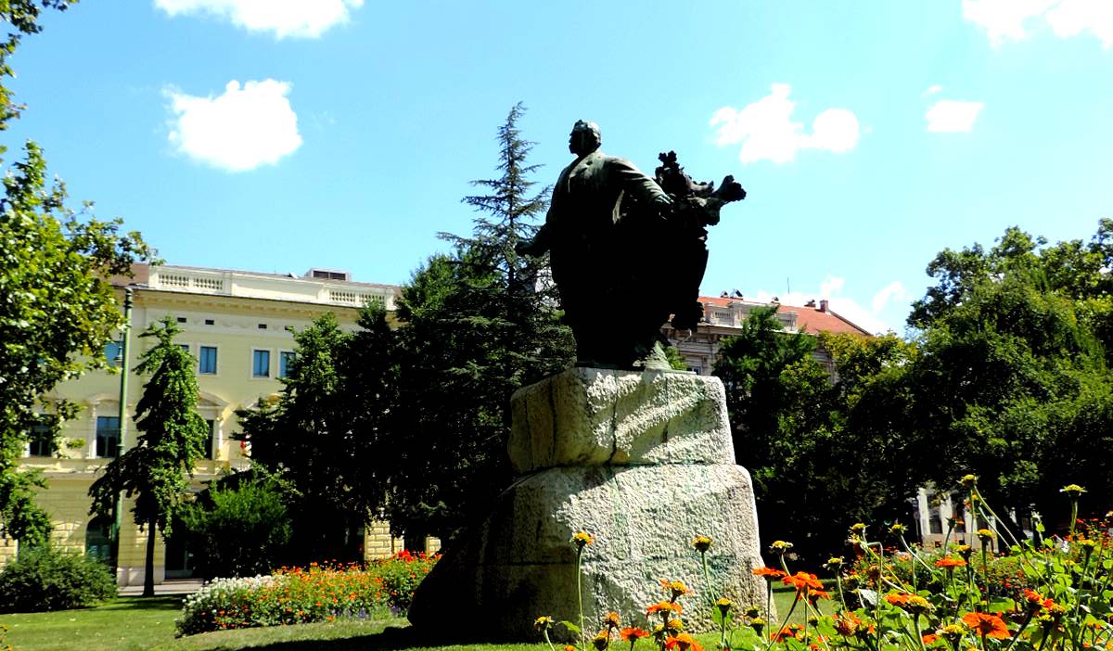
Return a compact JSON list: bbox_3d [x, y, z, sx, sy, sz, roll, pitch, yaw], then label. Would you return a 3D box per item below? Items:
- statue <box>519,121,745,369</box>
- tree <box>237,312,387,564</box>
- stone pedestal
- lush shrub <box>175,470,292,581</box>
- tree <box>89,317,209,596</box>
[{"bbox_3d":[0.976,-0.974,13.193,2.200,3.430,1.700,6,-14,-31],"label":"statue"},{"bbox_3d":[-9.149,4.609,37.936,5.200,10.470,5.200,-2,-12,0],"label":"tree"},{"bbox_3d":[0.316,2.159,12.627,3.300,2.890,3.300,4,-14,-26],"label":"stone pedestal"},{"bbox_3d":[-10.514,6.836,33.376,3.600,4.280,3.600,-2,-12,0],"label":"lush shrub"},{"bbox_3d":[-14.642,4.698,36.930,4.200,10.100,4.200,-2,-12,0],"label":"tree"}]

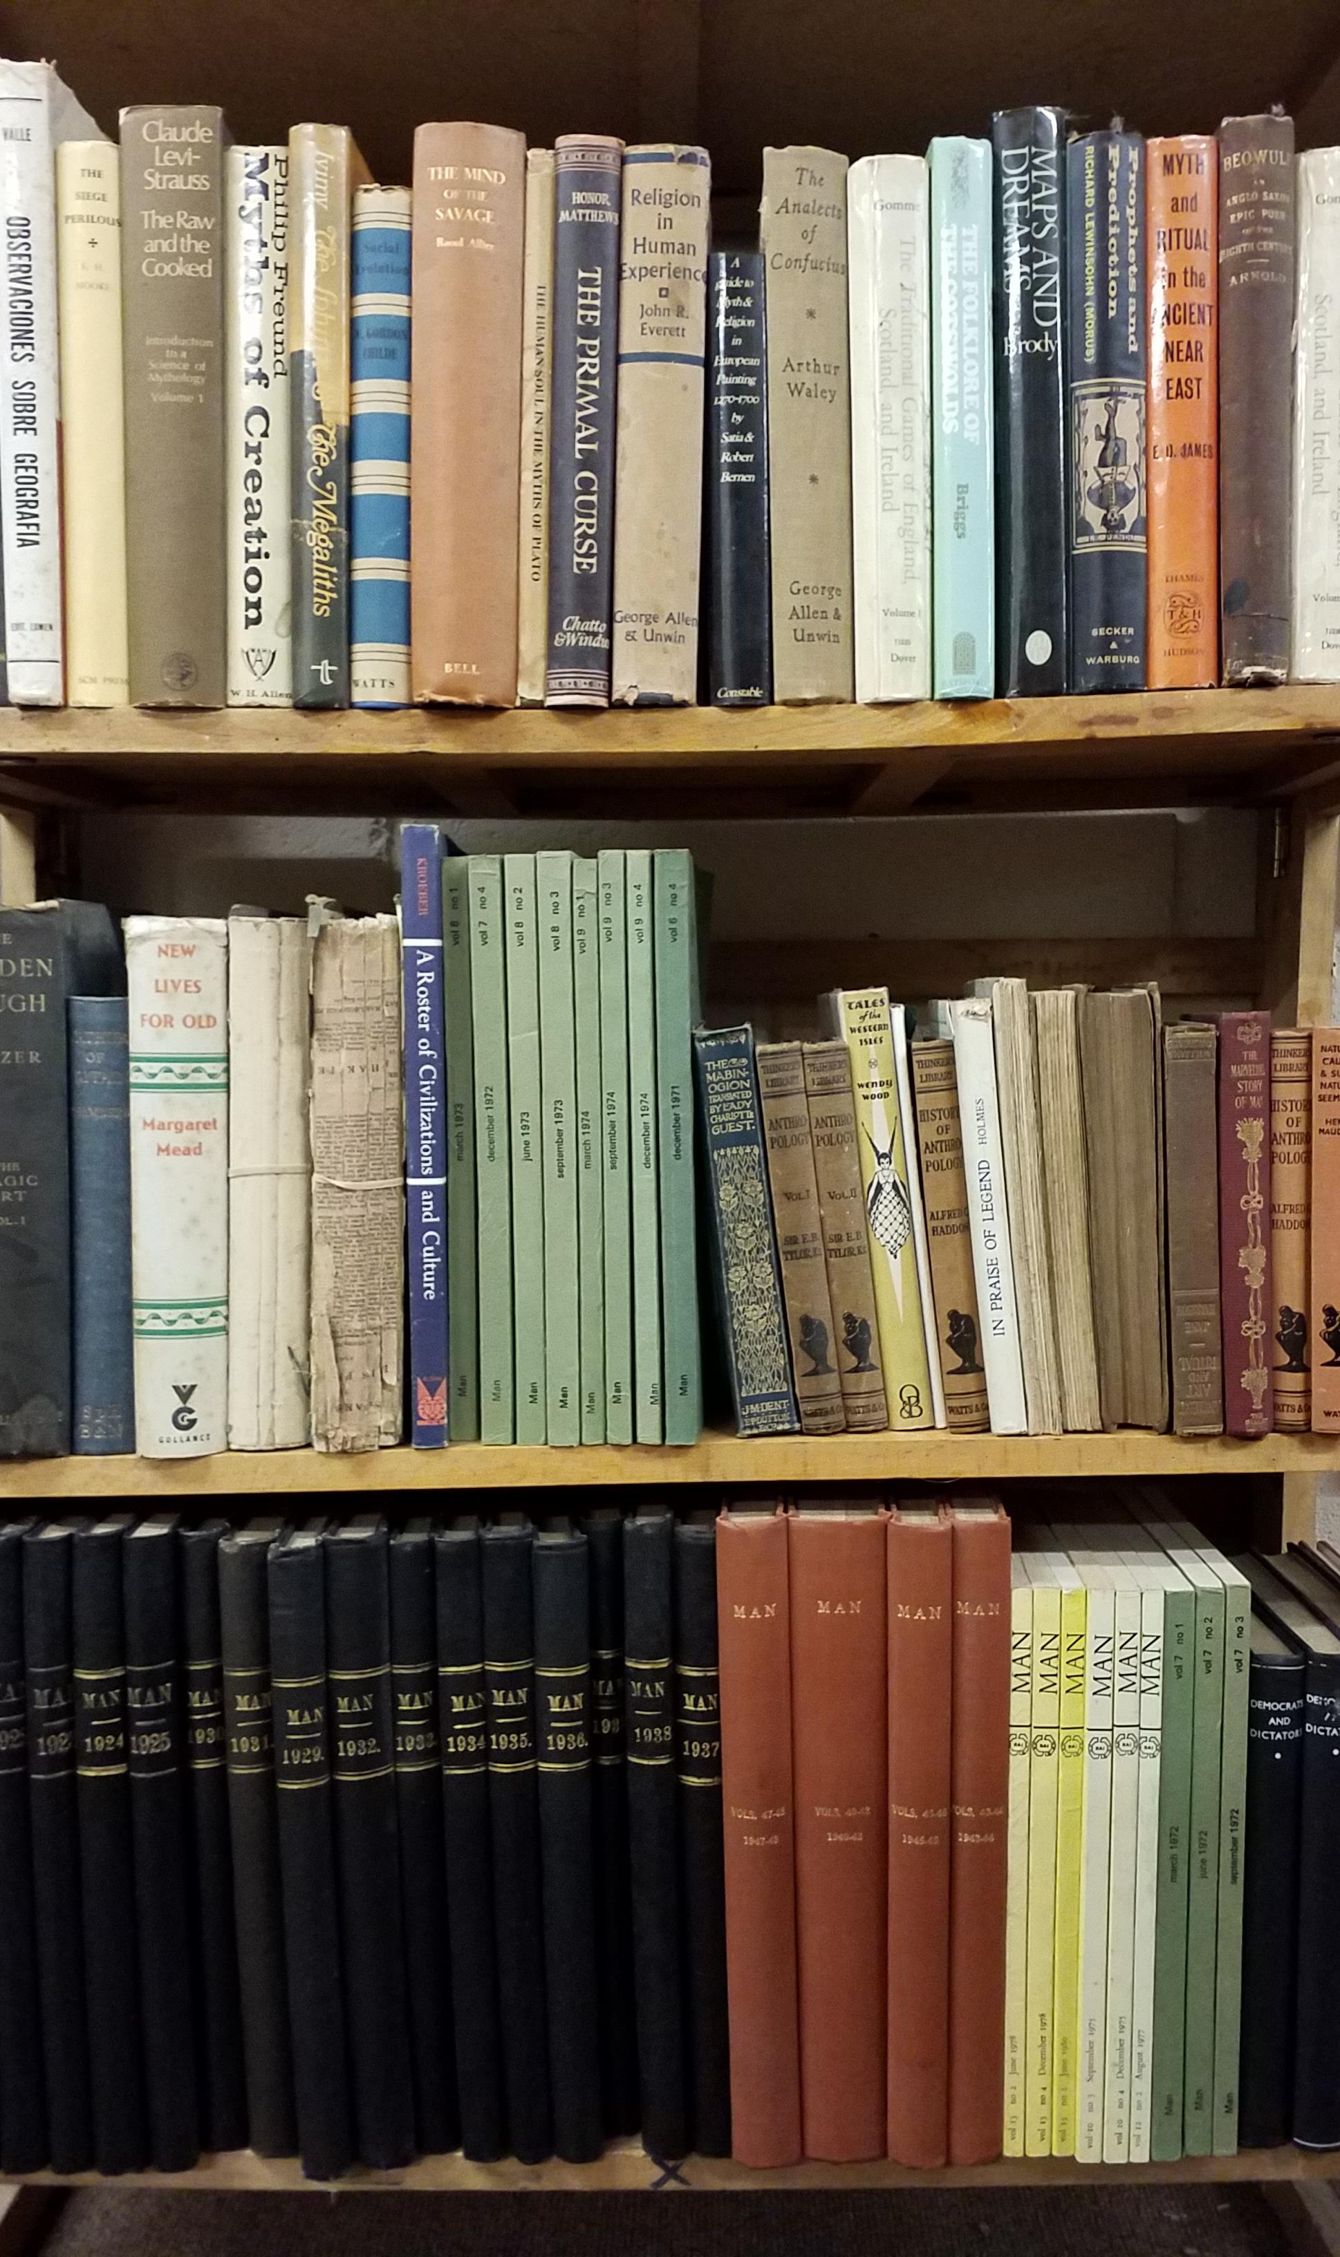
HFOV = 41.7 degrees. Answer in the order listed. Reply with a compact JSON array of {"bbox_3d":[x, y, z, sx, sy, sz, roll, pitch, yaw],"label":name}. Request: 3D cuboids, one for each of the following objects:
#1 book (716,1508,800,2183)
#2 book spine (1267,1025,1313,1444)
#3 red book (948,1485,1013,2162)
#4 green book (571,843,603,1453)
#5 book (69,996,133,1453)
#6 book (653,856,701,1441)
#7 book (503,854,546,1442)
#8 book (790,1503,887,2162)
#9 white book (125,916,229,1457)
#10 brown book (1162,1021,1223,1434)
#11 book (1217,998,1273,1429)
[{"bbox_3d":[0.040,0.296,0.847,0.029,0.284,0.205,-1,4,1],"label":"book"},{"bbox_3d":[0.259,0.040,0.785,0.016,0.168,0.108,-1,4,0],"label":"book spine"},{"bbox_3d":[0.130,0.293,0.840,0.024,0.279,0.205,0,4,0],"label":"red book"},{"bbox_3d":[-0.032,0.006,0.810,0.010,0.243,0.163,-1,4,1],"label":"green book"},{"bbox_3d":[-0.236,0.037,0.796,0.025,0.191,0.127,0,4,0],"label":"book"},{"bbox_3d":[0.009,0.004,0.806,0.014,0.247,0.152,-1,4,5],"label":"book"},{"bbox_3d":[-0.058,0.005,0.810,0.012,0.244,0.163,-1,4,1],"label":"book"},{"bbox_3d":[0.072,0.293,0.840,0.039,0.281,0.205,-1,4,0],"label":"book"},{"bbox_3d":[-0.203,0.021,0.805,0.040,0.225,0.145,0,4,1],"label":"white book"},{"bbox_3d":[0.218,0.040,0.787,0.021,0.170,0.112,-2,4,0],"label":"brown book"},{"bbox_3d":[0.239,0.037,0.785,0.019,0.176,0.120,-2,4,1],"label":"book"}]

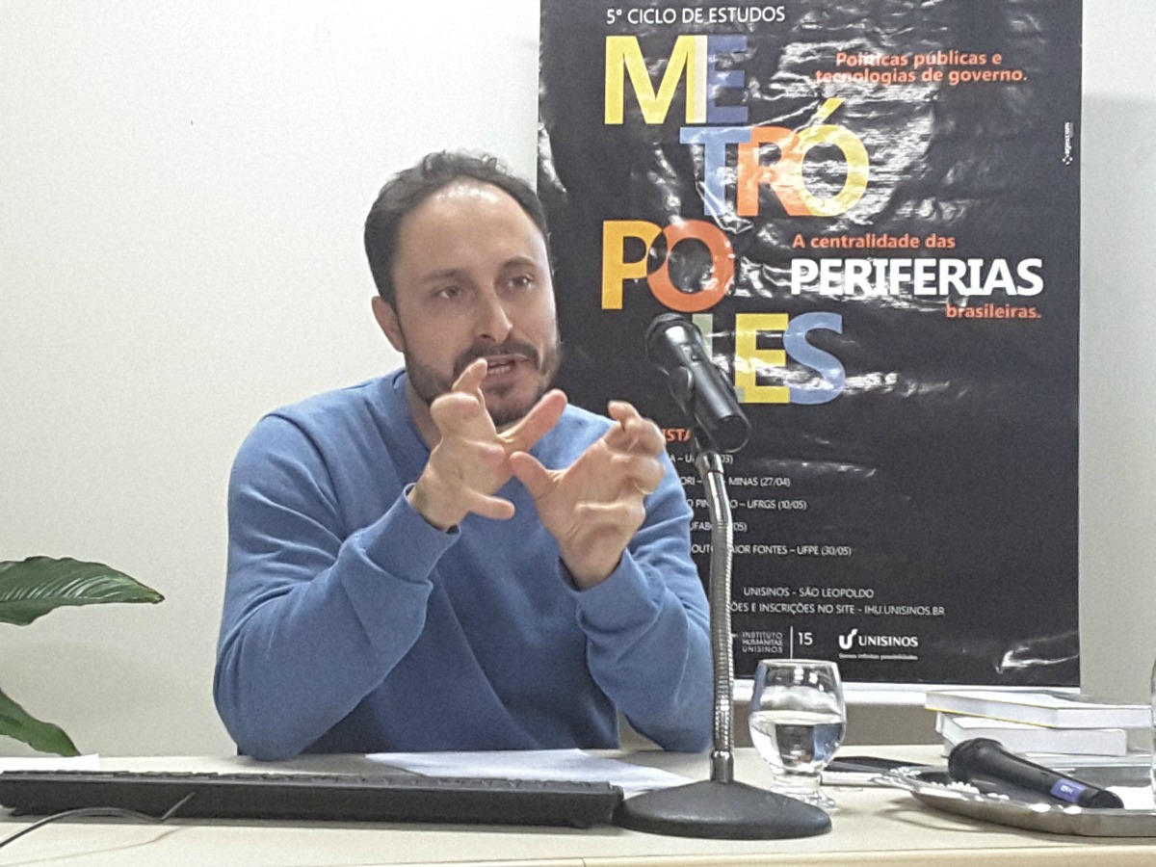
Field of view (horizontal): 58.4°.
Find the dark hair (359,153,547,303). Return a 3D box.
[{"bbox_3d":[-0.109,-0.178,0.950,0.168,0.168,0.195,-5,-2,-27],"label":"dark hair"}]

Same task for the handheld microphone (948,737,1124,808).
[{"bbox_3d":[0.373,0.284,0.861,0.047,0.047,0.153,6,-5,-38],"label":"handheld microphone"}]

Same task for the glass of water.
[{"bbox_3d":[0.177,0.241,0.839,0.079,0.118,0.079,1,-7,0],"label":"glass of water"}]

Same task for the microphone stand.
[{"bbox_3d":[0.111,0.155,0.781,0.163,0.275,0.168,1,-7,0],"label":"microphone stand"}]

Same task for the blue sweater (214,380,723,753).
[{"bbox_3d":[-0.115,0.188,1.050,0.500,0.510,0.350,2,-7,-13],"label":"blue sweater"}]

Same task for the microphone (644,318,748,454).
[{"bbox_3d":[0.090,-0.044,0.797,0.052,0.054,0.164,-6,33,-10],"label":"microphone"}]

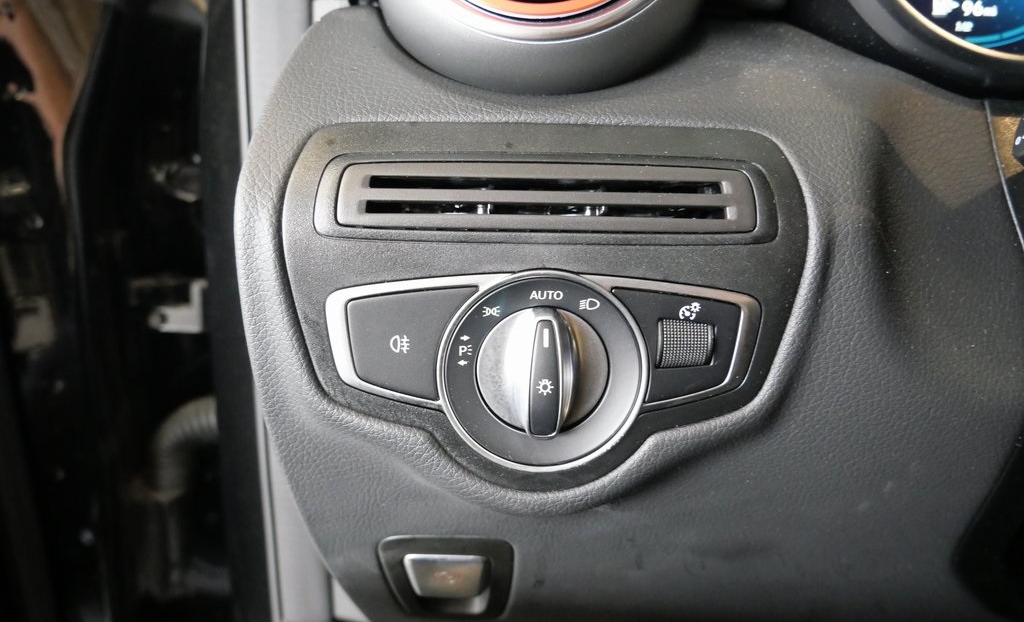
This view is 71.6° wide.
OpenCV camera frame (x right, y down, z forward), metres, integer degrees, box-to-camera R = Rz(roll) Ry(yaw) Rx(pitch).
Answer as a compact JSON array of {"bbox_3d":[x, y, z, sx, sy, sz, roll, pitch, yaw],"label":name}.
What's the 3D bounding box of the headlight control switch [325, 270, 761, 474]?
[{"bbox_3d":[0.011,0.021,0.254,0.152,0.073,0.015,1,12,0],"label":"headlight control switch"}]

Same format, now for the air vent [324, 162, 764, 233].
[{"bbox_3d":[0.012,-0.038,0.240,0.140,0.022,0.014,1,12,0],"label":"air vent"}]

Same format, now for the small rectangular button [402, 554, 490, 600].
[{"bbox_3d":[-0.025,0.100,0.267,0.032,0.017,0.012,1,12,0],"label":"small rectangular button"}]

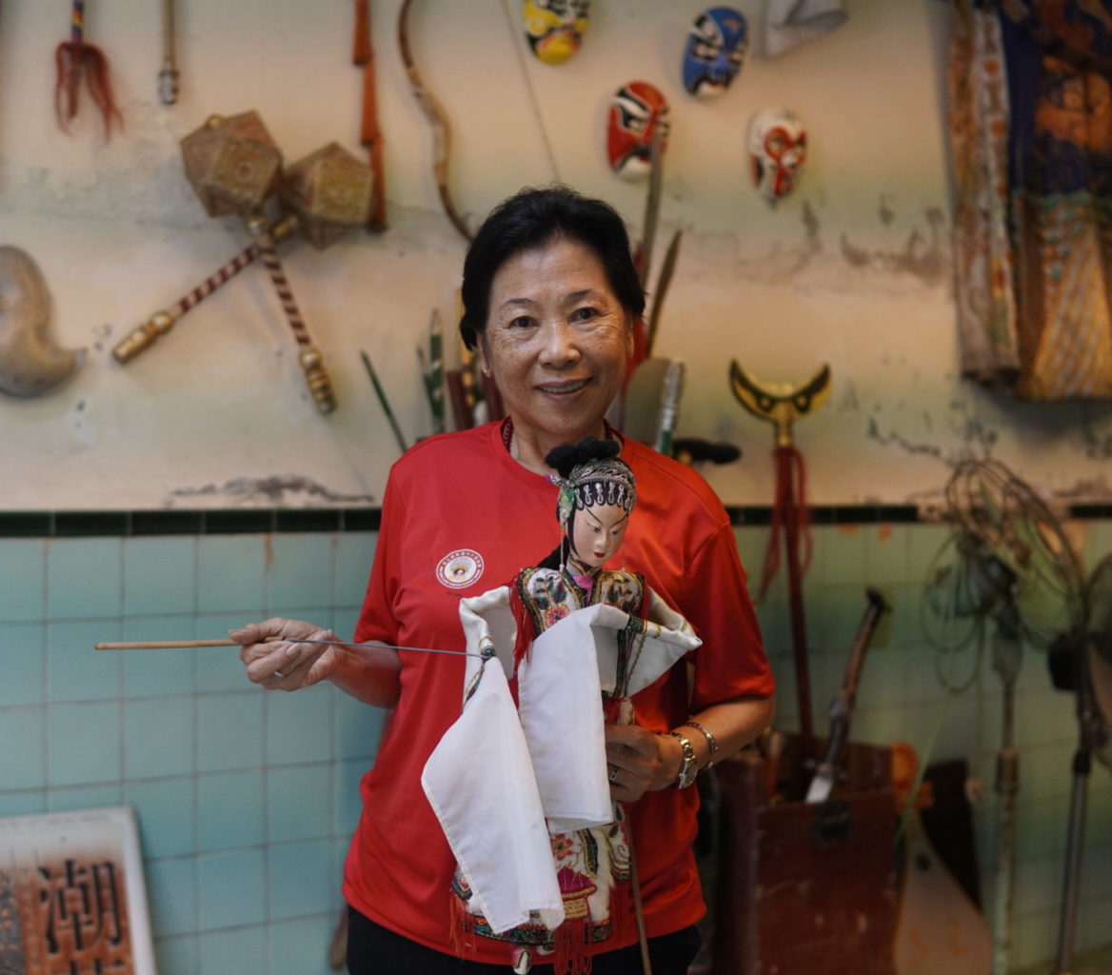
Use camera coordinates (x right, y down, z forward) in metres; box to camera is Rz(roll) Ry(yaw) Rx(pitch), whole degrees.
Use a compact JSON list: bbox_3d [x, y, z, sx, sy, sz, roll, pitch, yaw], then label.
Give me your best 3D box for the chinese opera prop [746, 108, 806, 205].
[{"bbox_3d":[0.528,-0.792,4.369,0.160,0.225,0.090,0,0,-36],"label":"chinese opera prop"}]

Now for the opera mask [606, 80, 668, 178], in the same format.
[{"bbox_3d":[0.195,-0.795,4.070,0.168,0.217,0.075,6,-3,-35],"label":"opera mask"}]

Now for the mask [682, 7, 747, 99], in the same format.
[{"bbox_3d":[0.371,-0.992,4.170,0.170,0.213,0.075,14,-8,-34],"label":"mask"}]

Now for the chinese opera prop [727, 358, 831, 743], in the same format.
[{"bbox_3d":[0.567,0.457,4.138,0.290,1.500,0.060,0,-6,-35],"label":"chinese opera prop"}]

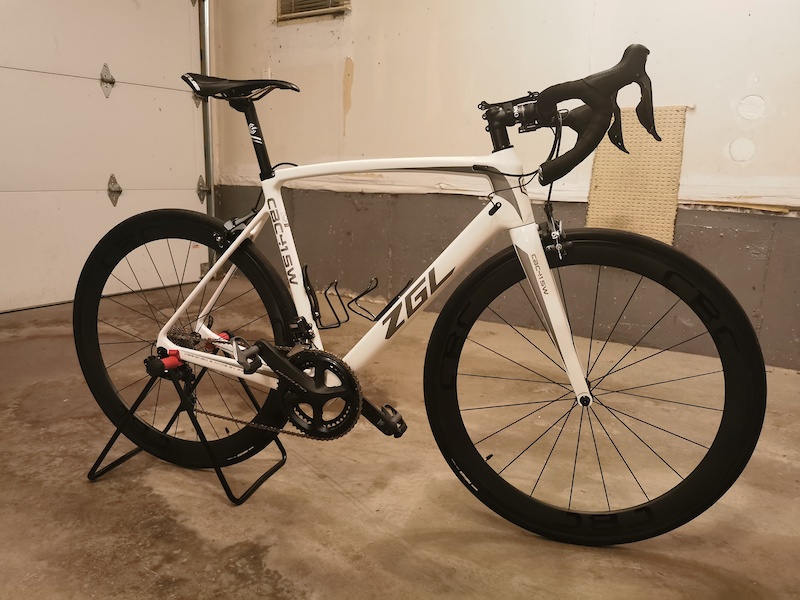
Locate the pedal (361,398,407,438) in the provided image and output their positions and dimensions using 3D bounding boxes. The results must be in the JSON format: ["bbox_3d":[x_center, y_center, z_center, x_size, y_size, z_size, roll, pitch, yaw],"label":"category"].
[{"bbox_3d":[-0.022,0.298,1.552,0.090,0.085,0.090,5,12,17],"label":"pedal"}]

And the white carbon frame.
[{"bbox_3d":[-0.086,-0.042,1.385,1.010,0.588,0.140,5,12,17],"label":"white carbon frame"}]

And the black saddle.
[{"bbox_3d":[-0.345,-0.473,1.388,0.272,0.065,0.138,5,12,17],"label":"black saddle"}]

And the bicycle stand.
[{"bbox_3d":[-0.536,0.279,1.595,0.425,0.330,0.310,5,12,17],"label":"bicycle stand"}]

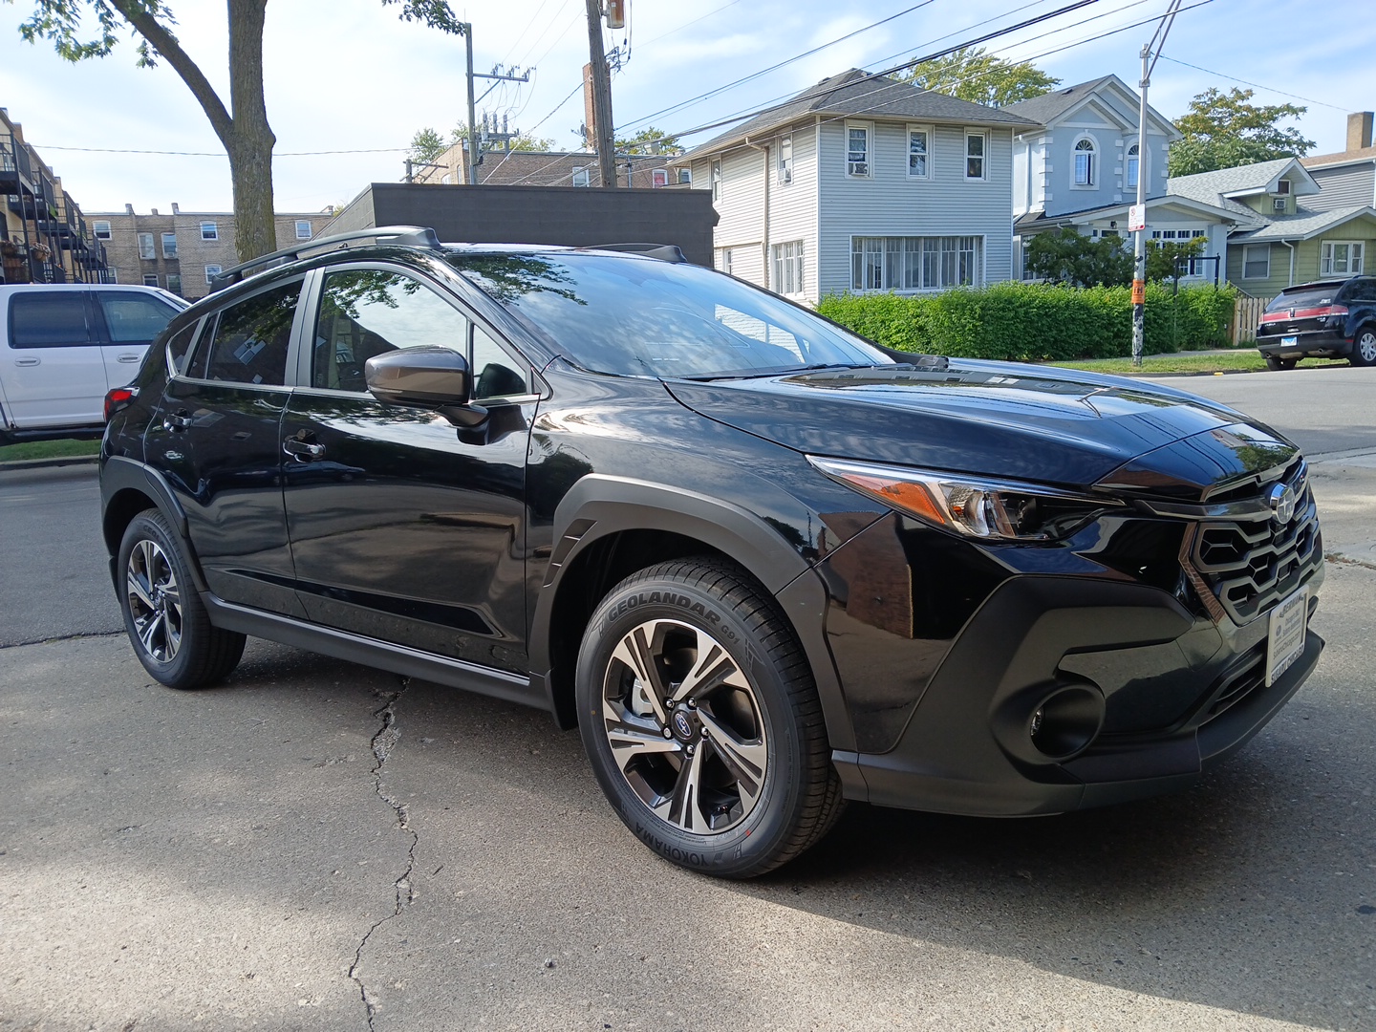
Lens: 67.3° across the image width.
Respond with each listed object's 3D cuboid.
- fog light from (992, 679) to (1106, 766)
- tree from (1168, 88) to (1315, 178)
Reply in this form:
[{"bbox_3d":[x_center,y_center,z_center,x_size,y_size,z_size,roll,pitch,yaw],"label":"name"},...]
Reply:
[{"bbox_3d":[0.658,0.375,1.875,0.135,0.145,0.155,4,10,41],"label":"fog light"},{"bbox_3d":[31.986,-18.002,60.298,9.000,13.614,8.800,-7,11,-24],"label":"tree"}]

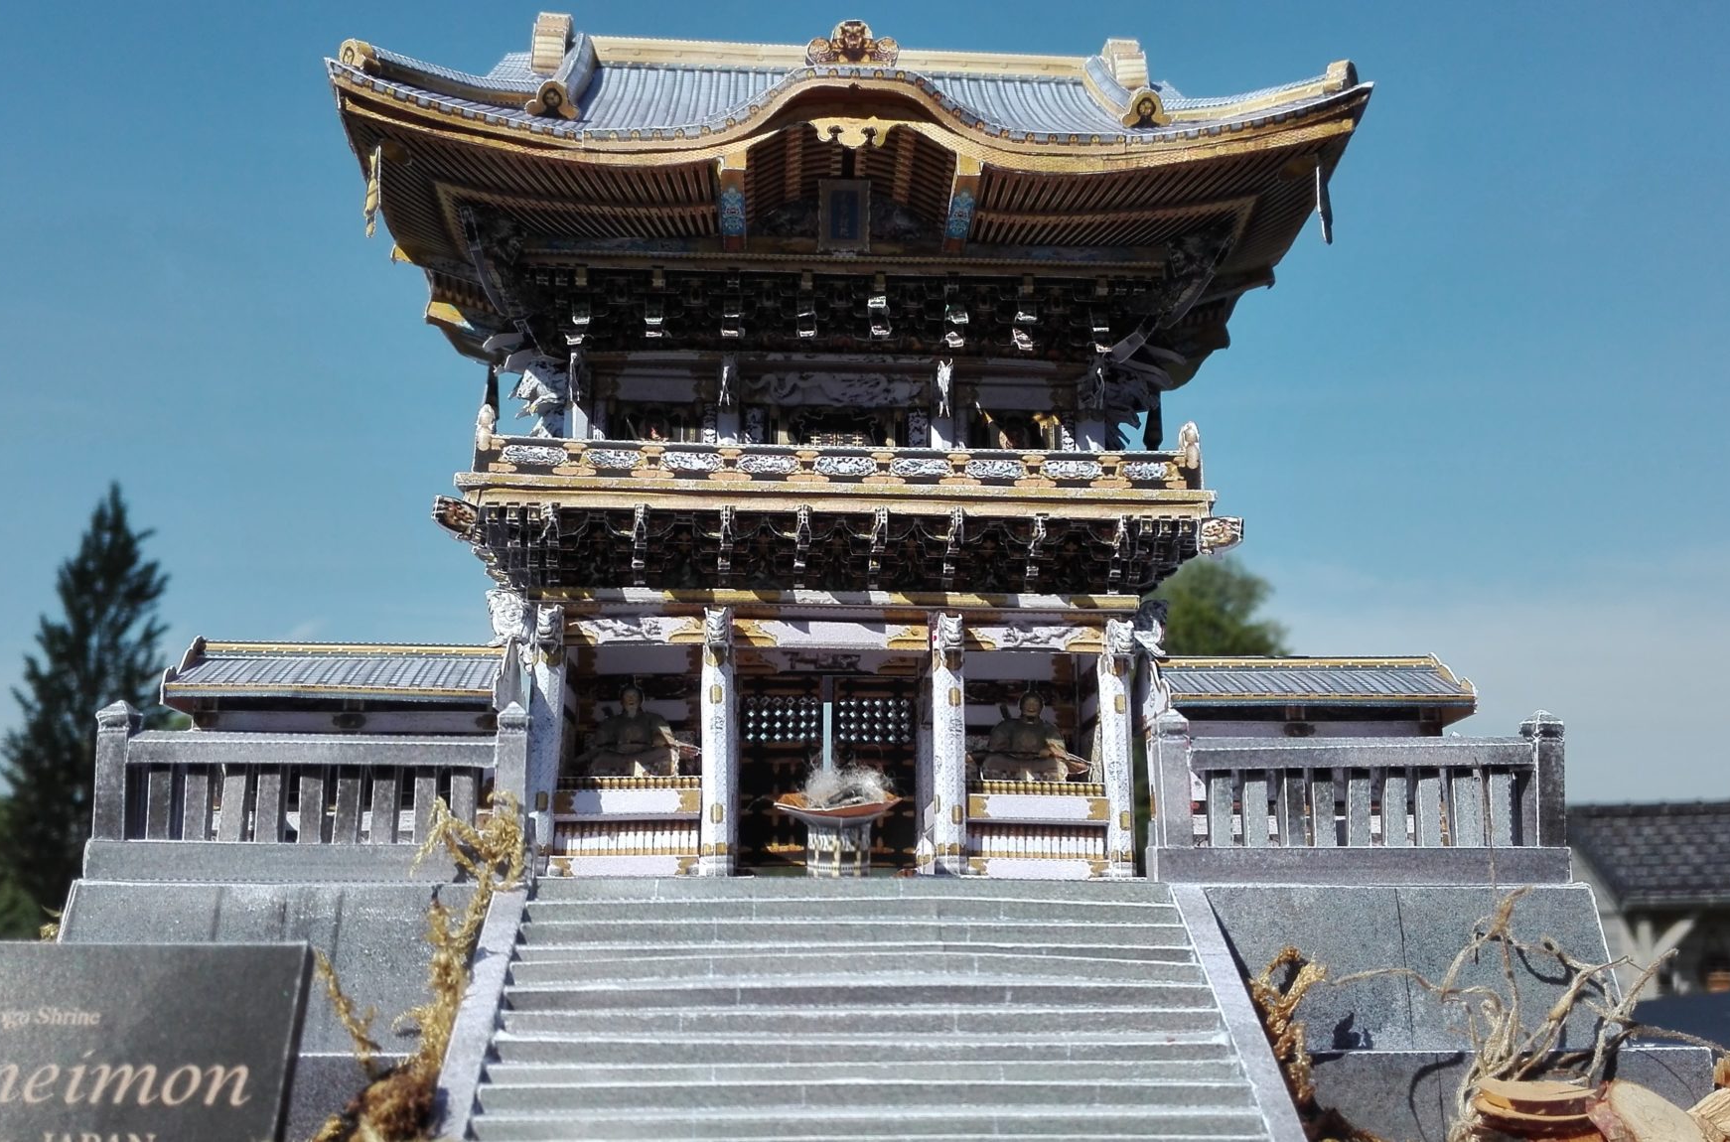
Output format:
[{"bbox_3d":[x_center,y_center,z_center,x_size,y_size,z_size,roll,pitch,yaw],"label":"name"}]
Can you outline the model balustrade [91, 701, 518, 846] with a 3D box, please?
[{"bbox_3d":[-0.128,0.047,0.339,0.093,0.032,0.009,1,-11,-4],"label":"model balustrade"}]

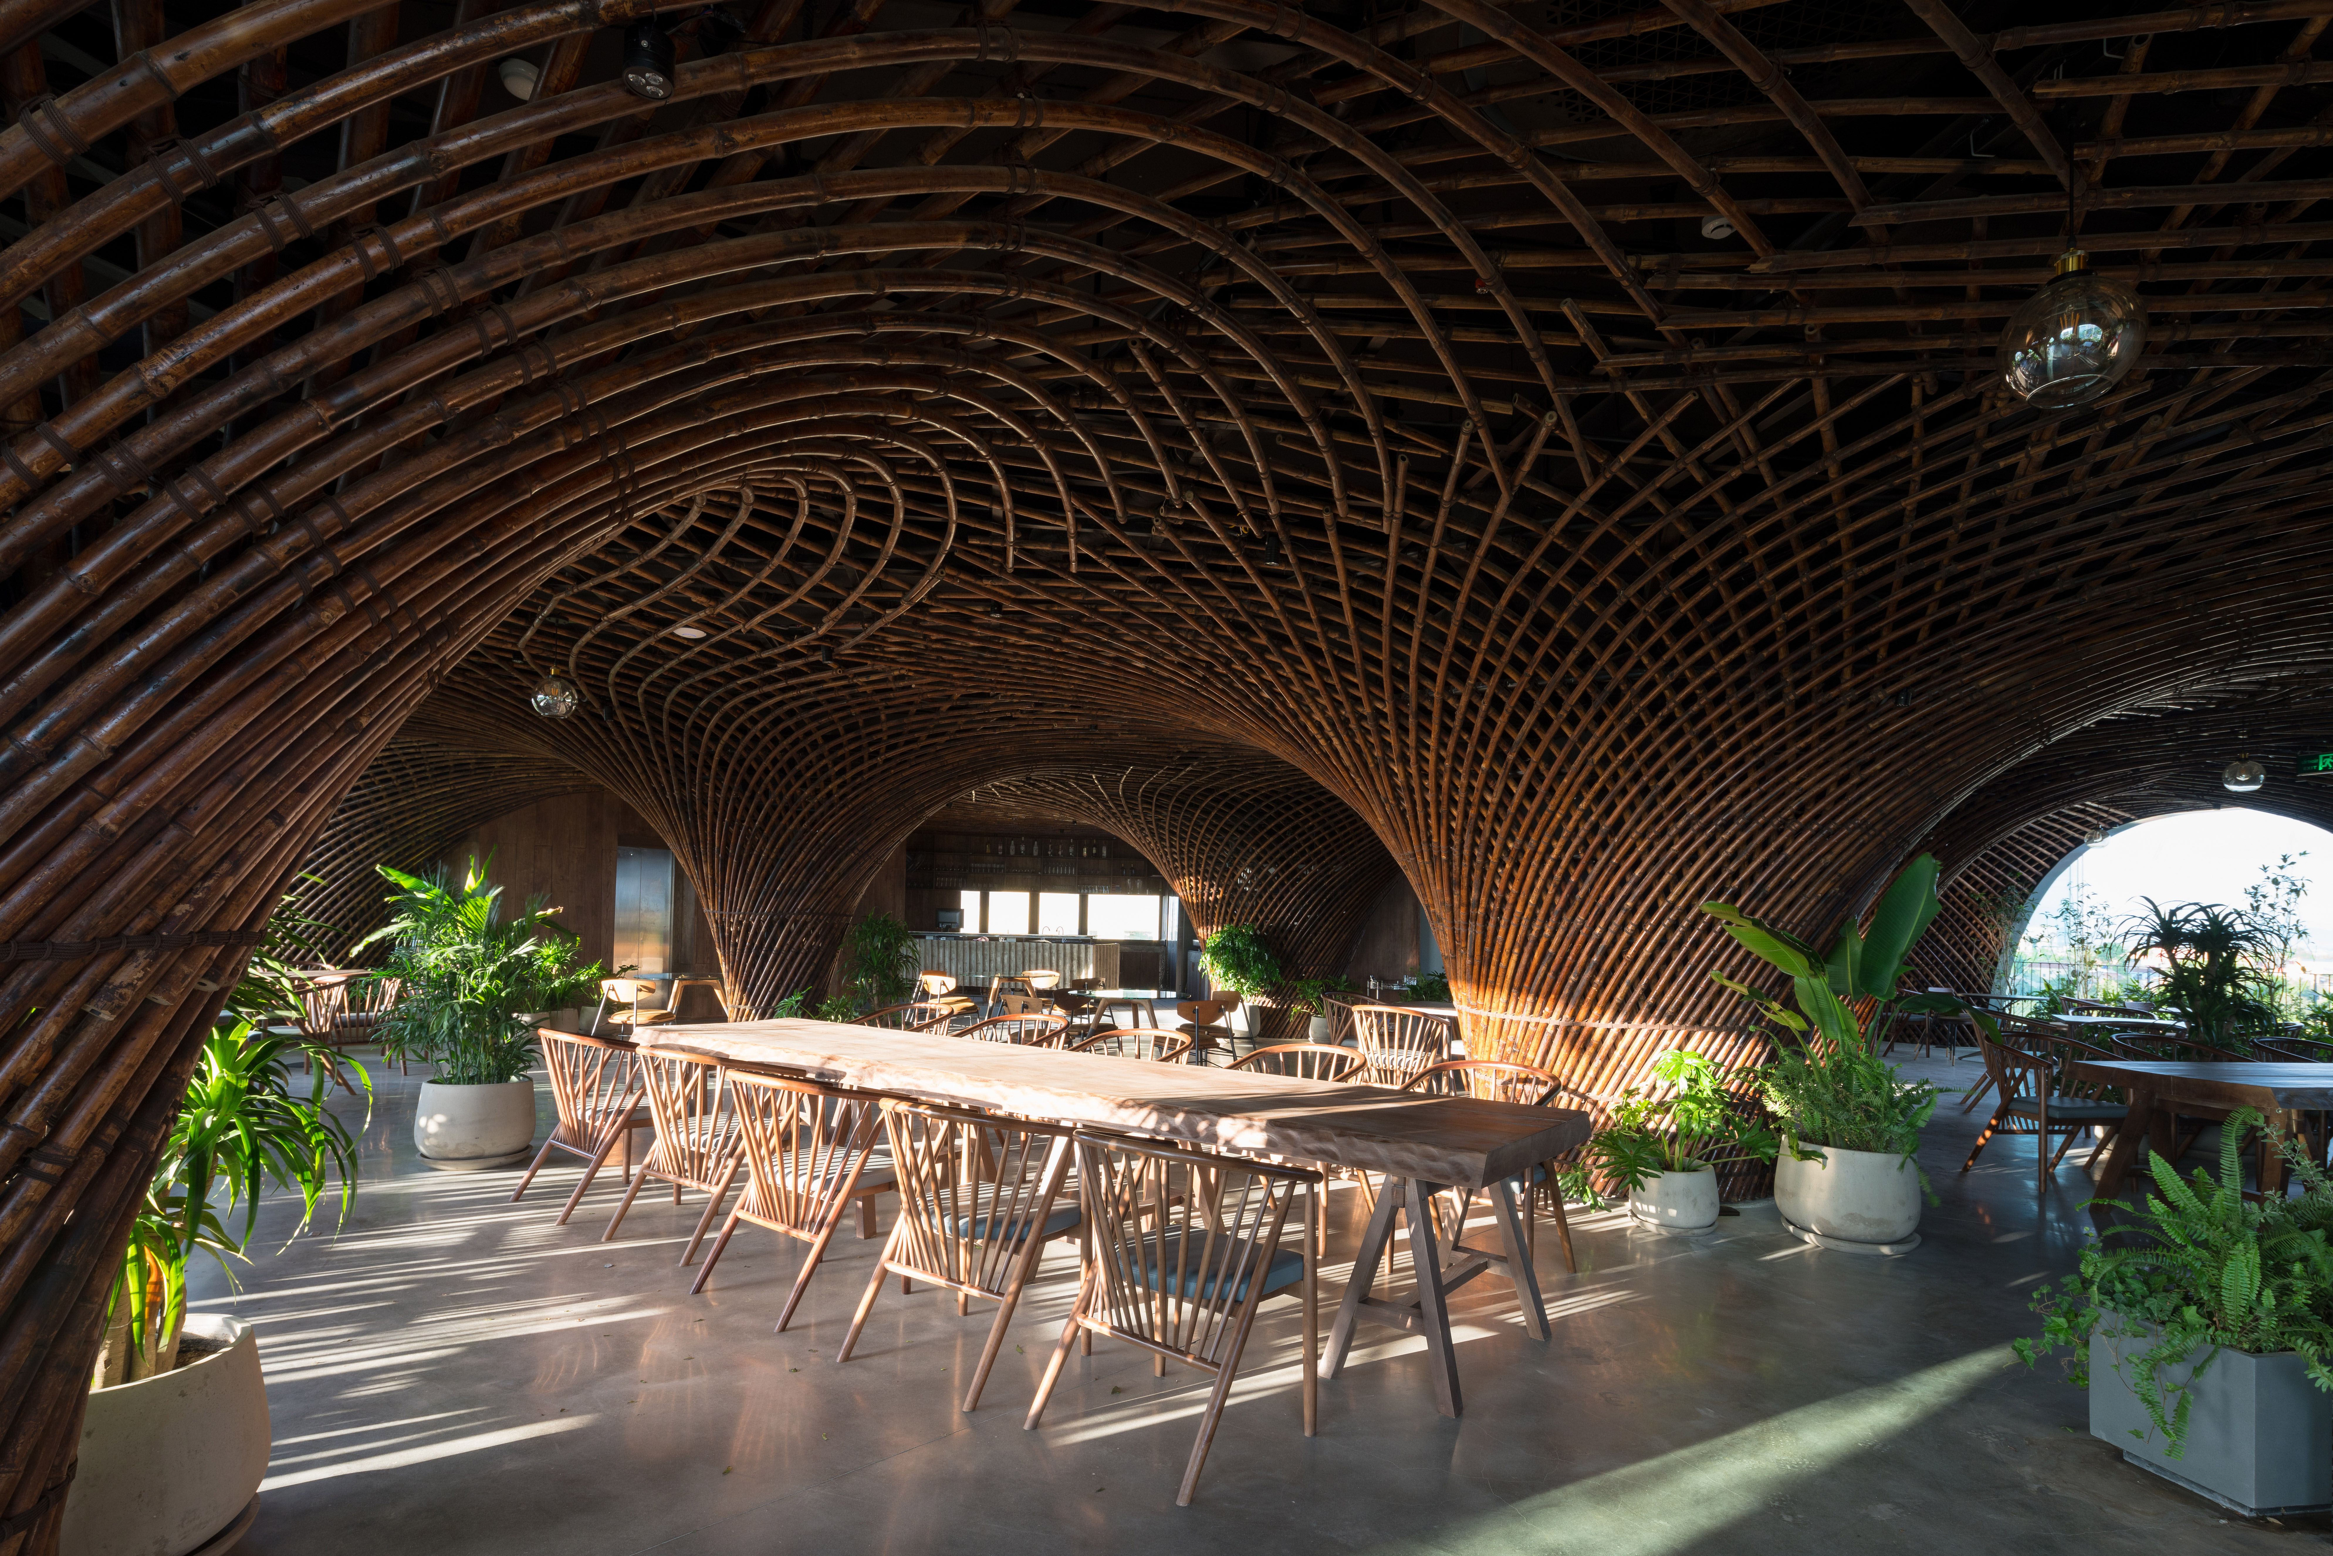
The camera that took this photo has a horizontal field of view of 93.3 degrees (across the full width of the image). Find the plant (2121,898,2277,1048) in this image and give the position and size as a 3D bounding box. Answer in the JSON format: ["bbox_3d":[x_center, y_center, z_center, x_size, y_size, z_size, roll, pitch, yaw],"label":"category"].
[{"bbox_3d":[7.210,1.687,7.695,0.950,1.681,0.920,-1,-7,20],"label":"plant"}]

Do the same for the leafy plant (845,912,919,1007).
[{"bbox_3d":[-2.594,1.914,9.990,0.650,1.400,0.650,-1,-7,20],"label":"leafy plant"}]

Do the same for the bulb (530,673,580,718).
[{"bbox_3d":[-4.100,-0.557,7.400,0.300,0.300,0.300,1,-6,0],"label":"bulb"}]

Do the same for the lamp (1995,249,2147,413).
[{"bbox_3d":[2.053,-1.028,2.500,0.260,0.320,0.260,0,-6,0],"label":"lamp"}]

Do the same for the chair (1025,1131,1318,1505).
[{"bbox_3d":[0.010,1.361,2.976,0.610,0.760,0.570,-6,-8,43],"label":"chair"}]

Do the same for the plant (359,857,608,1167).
[{"bbox_3d":[-3.940,1.276,6.274,1.250,1.700,1.100,0,-6,0],"label":"plant"}]

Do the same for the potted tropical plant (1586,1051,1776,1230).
[{"bbox_3d":[2.300,1.590,4.918,0.840,0.760,0.740,0,-6,0],"label":"potted tropical plant"}]

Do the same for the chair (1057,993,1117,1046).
[{"bbox_3d":[-0.610,1.950,8.027,0.520,0.770,0.480,-6,-8,45],"label":"chair"}]

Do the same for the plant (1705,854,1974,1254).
[{"bbox_3d":[3.085,1.240,5.047,1.080,1.787,0.900,-1,-7,20],"label":"plant"}]

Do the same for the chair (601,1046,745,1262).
[{"bbox_3d":[-1.953,1.563,4.696,0.610,0.760,0.570,-4,-7,36],"label":"chair"}]

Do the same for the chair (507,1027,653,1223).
[{"bbox_3d":[-2.625,1.580,5.134,0.575,0.800,0.575,-4,-8,42],"label":"chair"}]

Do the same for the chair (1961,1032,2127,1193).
[{"bbox_3d":[4.982,1.881,6.202,0.575,0.800,0.575,2,-6,-5],"label":"chair"}]

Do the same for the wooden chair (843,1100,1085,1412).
[{"bbox_3d":[-0.596,1.394,3.418,0.575,0.800,0.575,-3,-8,35],"label":"wooden chair"}]

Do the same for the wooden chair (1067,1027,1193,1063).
[{"bbox_3d":[-0.185,1.673,5.452,0.575,0.800,0.575,-2,-7,26],"label":"wooden chair"}]

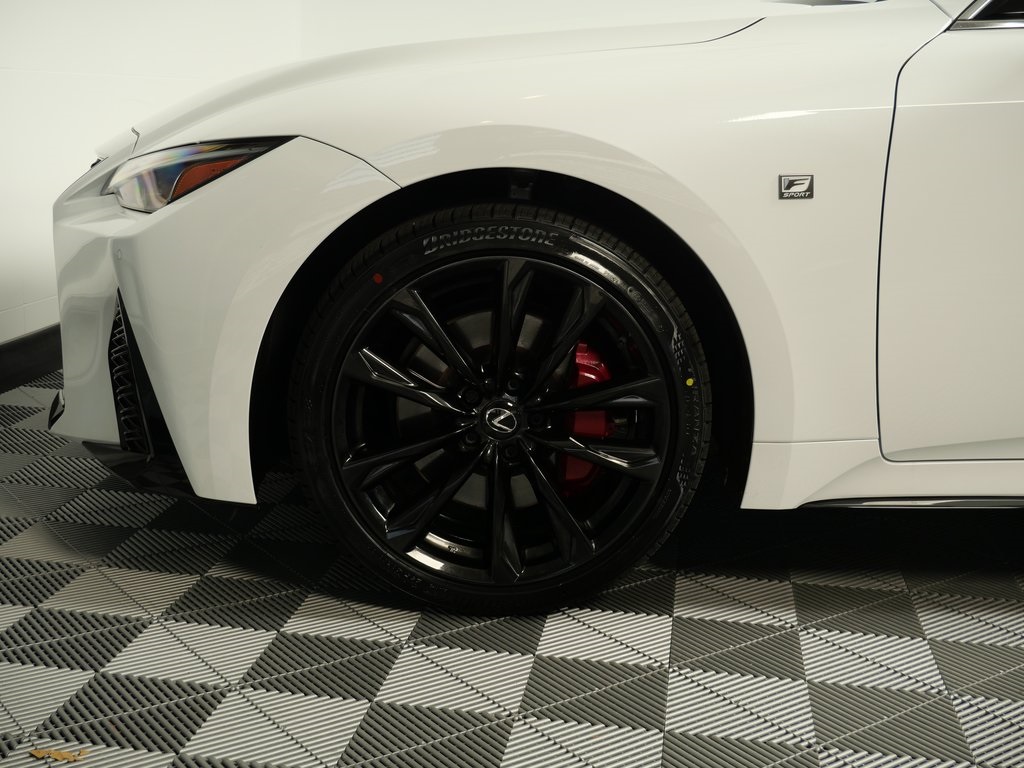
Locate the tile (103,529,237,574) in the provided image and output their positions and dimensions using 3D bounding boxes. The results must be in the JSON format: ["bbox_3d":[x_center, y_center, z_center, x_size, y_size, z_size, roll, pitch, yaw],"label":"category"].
[{"bbox_3d":[-0.612,0.309,2.347,0.200,0.018,0.200,4,13,8],"label":"tile"}]

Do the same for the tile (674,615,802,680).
[{"bbox_3d":[0.347,0.417,2.018,0.200,0.018,0.200,4,13,8],"label":"tile"}]

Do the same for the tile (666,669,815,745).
[{"bbox_3d":[0.317,0.458,1.821,0.200,0.018,0.200,4,13,8],"label":"tile"}]

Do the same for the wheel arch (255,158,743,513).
[{"bbox_3d":[-0.013,-0.084,2.071,0.779,0.524,0.200,1,13,-4],"label":"wheel arch"}]

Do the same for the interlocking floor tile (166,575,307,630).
[{"bbox_3d":[-0.444,0.364,2.127,0.200,0.018,0.200,4,13,8],"label":"interlocking floor tile"}]

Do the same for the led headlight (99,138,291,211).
[{"bbox_3d":[-0.516,-0.348,2.119,0.380,0.145,0.270,2,12,-3],"label":"led headlight"}]

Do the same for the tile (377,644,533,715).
[{"bbox_3d":[-0.078,0.432,1.876,0.200,0.018,0.200,4,13,8],"label":"tile"}]

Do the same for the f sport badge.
[{"bbox_3d":[0.433,-0.300,1.982,0.053,0.037,0.006,1,13,-6],"label":"f sport badge"}]

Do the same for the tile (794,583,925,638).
[{"bbox_3d":[0.575,0.388,2.179,0.200,0.018,0.200,4,13,8],"label":"tile"}]

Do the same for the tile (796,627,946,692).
[{"bbox_3d":[0.545,0.429,1.986,0.200,0.018,0.200,4,13,8],"label":"tile"}]

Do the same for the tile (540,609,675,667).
[{"bbox_3d":[0.149,0.403,2.042,0.200,0.018,0.200,4,13,8],"label":"tile"}]

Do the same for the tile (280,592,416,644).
[{"bbox_3d":[-0.246,0.378,2.099,0.200,0.018,0.200,4,13,8],"label":"tile"}]

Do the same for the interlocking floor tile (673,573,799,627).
[{"bbox_3d":[0.377,0.374,2.207,0.200,0.018,0.200,4,13,8],"label":"interlocking floor tile"}]

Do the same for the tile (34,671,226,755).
[{"bbox_3d":[-0.503,0.448,1.740,0.200,0.018,0.200,4,13,8],"label":"tile"}]

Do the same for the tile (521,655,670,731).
[{"bbox_3d":[0.120,0.445,1.849,0.200,0.018,0.200,4,13,8],"label":"tile"}]

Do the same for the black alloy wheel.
[{"bbox_3d":[-0.020,0.033,2.108,0.668,0.666,0.240,2,12,-3],"label":"black alloy wheel"}]

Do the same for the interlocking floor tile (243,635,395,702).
[{"bbox_3d":[-0.276,0.419,1.906,0.200,0.018,0.200,4,13,8],"label":"interlocking floor tile"}]

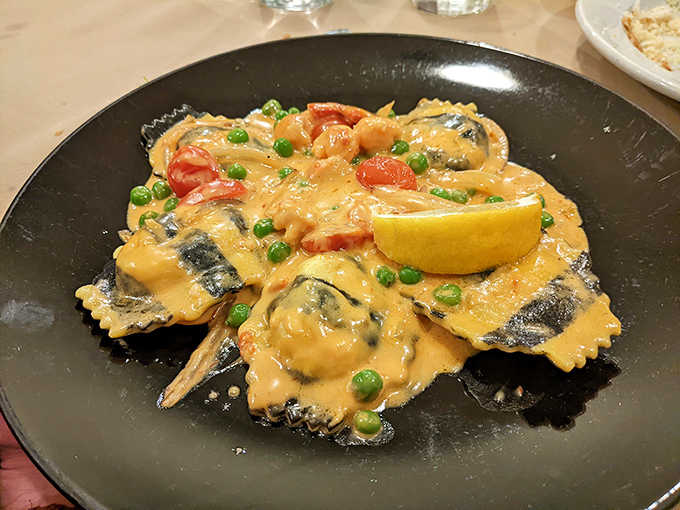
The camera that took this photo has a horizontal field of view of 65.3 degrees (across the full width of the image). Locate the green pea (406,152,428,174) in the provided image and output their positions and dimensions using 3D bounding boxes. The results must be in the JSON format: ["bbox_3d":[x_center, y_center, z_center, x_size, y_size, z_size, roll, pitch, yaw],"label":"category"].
[{"bbox_3d":[0.033,-0.039,0.224,0.009,0.009,0.009,-3,47,0],"label":"green pea"}]

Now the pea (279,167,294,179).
[{"bbox_3d":[-0.024,-0.036,0.236,0.008,0.007,0.008,-3,47,0],"label":"pea"}]

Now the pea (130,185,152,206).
[{"bbox_3d":[-0.088,-0.026,0.234,0.009,0.009,0.009,-3,47,0],"label":"pea"}]

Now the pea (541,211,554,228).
[{"bbox_3d":[0.085,-0.015,0.220,0.008,0.007,0.008,-3,47,0],"label":"pea"}]

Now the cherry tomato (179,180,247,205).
[{"bbox_3d":[-0.054,-0.027,0.227,0.030,0.012,0.017,-13,48,-9],"label":"cherry tomato"}]

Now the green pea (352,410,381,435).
[{"bbox_3d":[0.009,0.052,0.166,0.009,0.008,0.009,-3,47,0],"label":"green pea"}]

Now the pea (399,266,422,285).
[{"bbox_3d":[0.026,0.007,0.192,0.008,0.007,0.008,-3,47,0],"label":"pea"}]

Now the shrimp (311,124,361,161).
[{"bbox_3d":[-0.002,-0.052,0.247,0.024,0.018,0.020,-3,47,0],"label":"shrimp"}]

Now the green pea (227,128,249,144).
[{"bbox_3d":[-0.045,-0.053,0.234,0.009,0.009,0.009,-3,47,0],"label":"green pea"}]

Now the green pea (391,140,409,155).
[{"bbox_3d":[0.029,-0.051,0.253,0.009,0.008,0.009,-3,47,0],"label":"green pea"}]

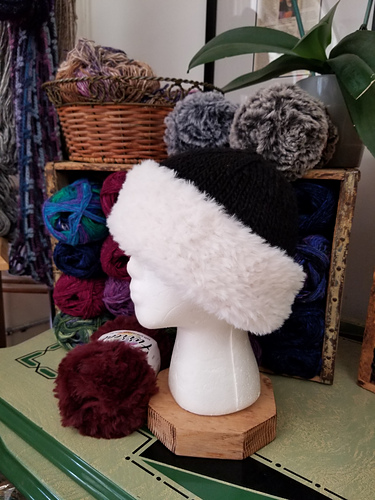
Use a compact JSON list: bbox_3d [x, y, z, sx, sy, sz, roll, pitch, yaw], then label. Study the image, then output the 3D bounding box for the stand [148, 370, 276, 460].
[{"bbox_3d":[0.034,0.209,0.513,0.162,0.035,0.162,2,13,5],"label":"stand"}]

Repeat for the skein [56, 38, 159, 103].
[{"bbox_3d":[-0.149,-0.325,0.700,0.182,0.125,0.150,1,13,0],"label":"skein"}]

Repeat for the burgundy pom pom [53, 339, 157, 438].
[{"bbox_3d":[-0.102,0.173,0.472,0.125,0.118,0.130,4,13,11],"label":"burgundy pom pom"}]

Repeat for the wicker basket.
[{"bbox_3d":[-0.106,-0.232,0.710,0.335,0.138,0.230,-1,13,-8],"label":"wicker basket"}]

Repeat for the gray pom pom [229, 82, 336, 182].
[{"bbox_3d":[0.146,-0.180,0.570,0.148,0.138,0.148,-2,13,-15],"label":"gray pom pom"}]

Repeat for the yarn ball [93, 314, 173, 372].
[{"bbox_3d":[-0.077,0.156,0.555,0.120,0.110,0.120,4,13,14],"label":"yarn ball"}]

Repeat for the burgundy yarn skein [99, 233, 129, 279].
[{"bbox_3d":[-0.118,0.012,0.680,0.085,0.080,0.110,-3,13,-17],"label":"burgundy yarn skein"}]

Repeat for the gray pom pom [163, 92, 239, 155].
[{"bbox_3d":[0.024,-0.210,0.640,0.126,0.118,0.126,-1,13,-10],"label":"gray pom pom"}]

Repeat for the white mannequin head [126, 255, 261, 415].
[{"bbox_3d":[0.027,0.048,0.485,0.200,0.292,0.152,-1,13,-8],"label":"white mannequin head"}]

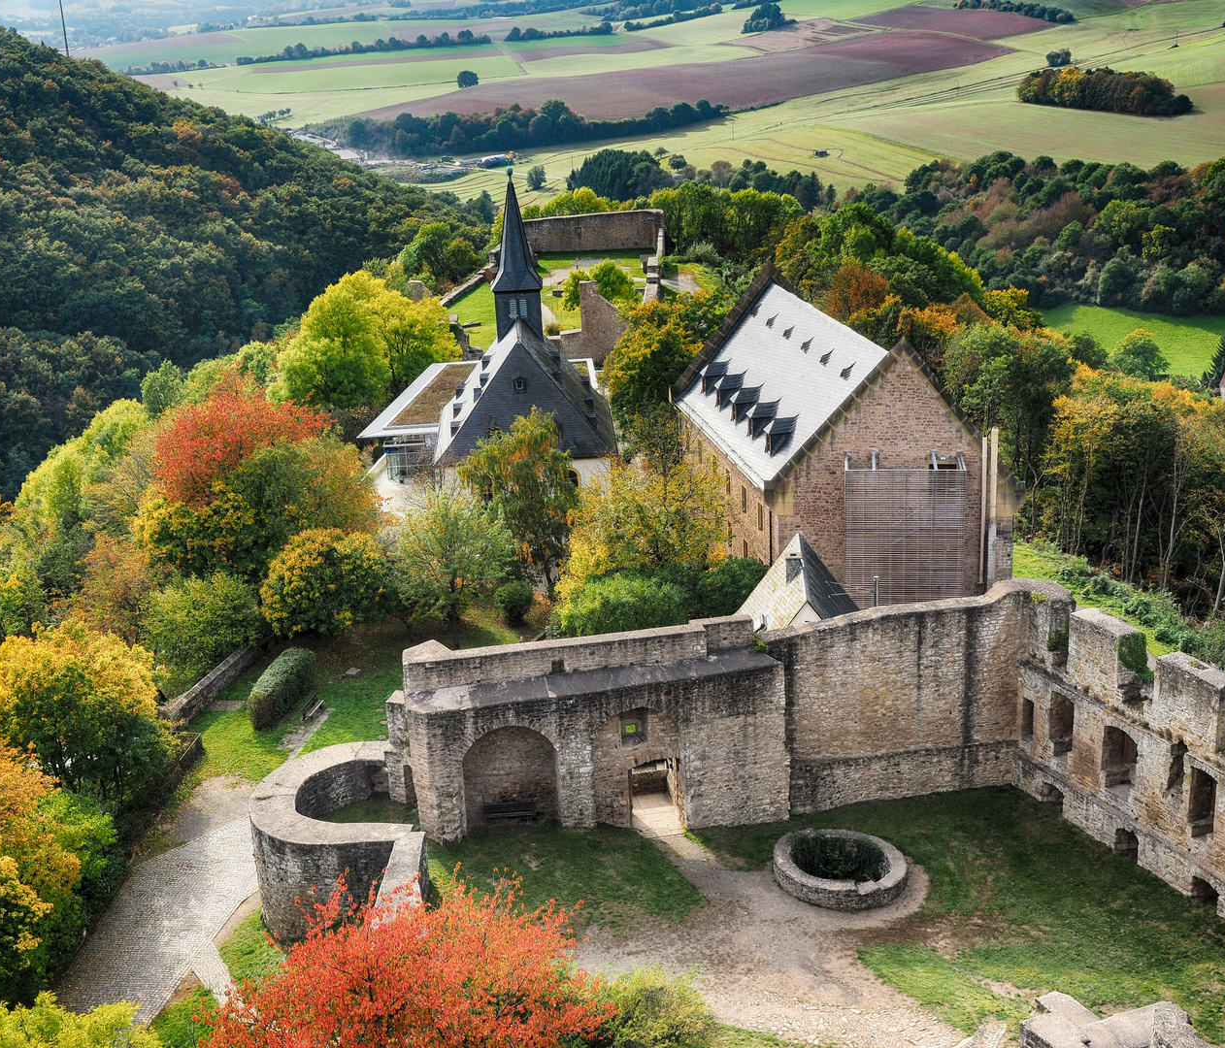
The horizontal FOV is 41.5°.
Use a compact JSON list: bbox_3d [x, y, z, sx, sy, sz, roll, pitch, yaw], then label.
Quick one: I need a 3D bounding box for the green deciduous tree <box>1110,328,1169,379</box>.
[{"bbox_3d":[134.108,-42.693,409.791,14.500,14.500,14.500,-2,18,0],"label":"green deciduous tree"}]

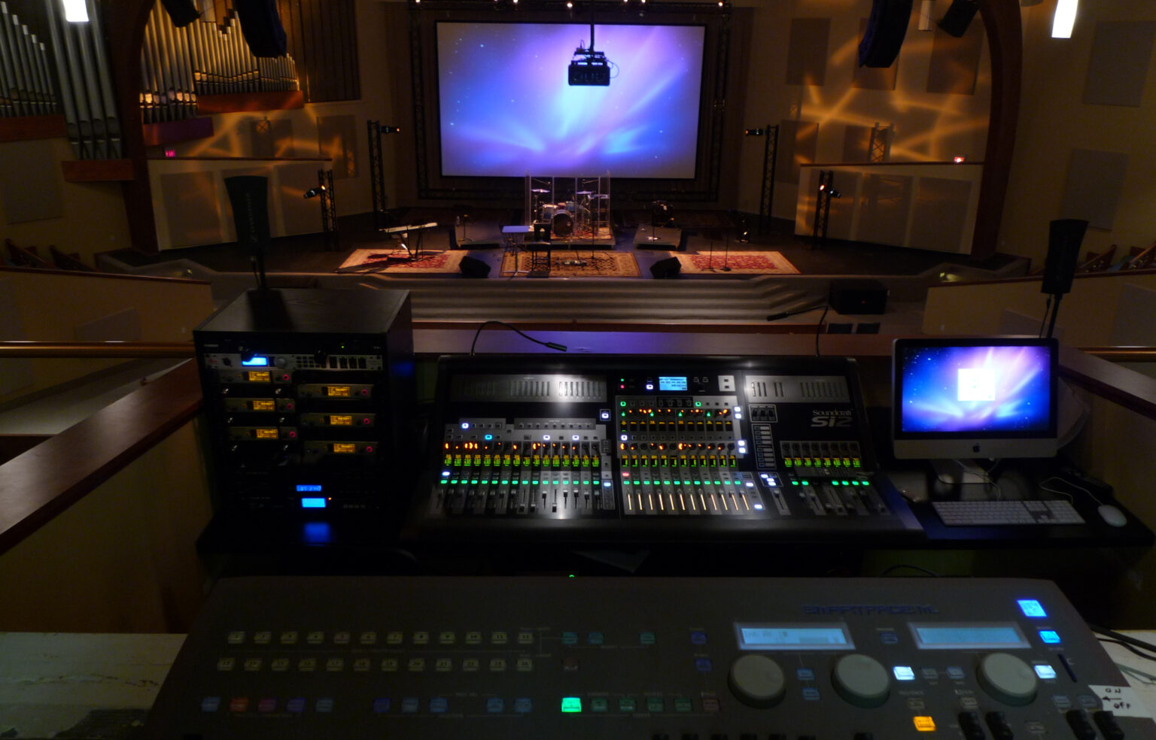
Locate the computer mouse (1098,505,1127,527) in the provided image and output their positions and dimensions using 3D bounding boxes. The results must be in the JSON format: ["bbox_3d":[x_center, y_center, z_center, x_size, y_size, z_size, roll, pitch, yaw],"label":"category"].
[{"bbox_3d":[1.598,0.431,2.498,0.061,0.034,0.112,4,21,7],"label":"computer mouse"}]

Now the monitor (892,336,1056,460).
[{"bbox_3d":[1.288,0.124,2.722,0.528,0.445,0.200,0,20,-3],"label":"monitor"}]

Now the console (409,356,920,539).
[{"bbox_3d":[0.247,0.208,2.658,1.460,0.300,0.760,0,20,-1],"label":"console"}]

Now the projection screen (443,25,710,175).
[{"bbox_3d":[-0.276,-8.563,26.798,8.450,4.800,0.100,1,20,0],"label":"projection screen"}]

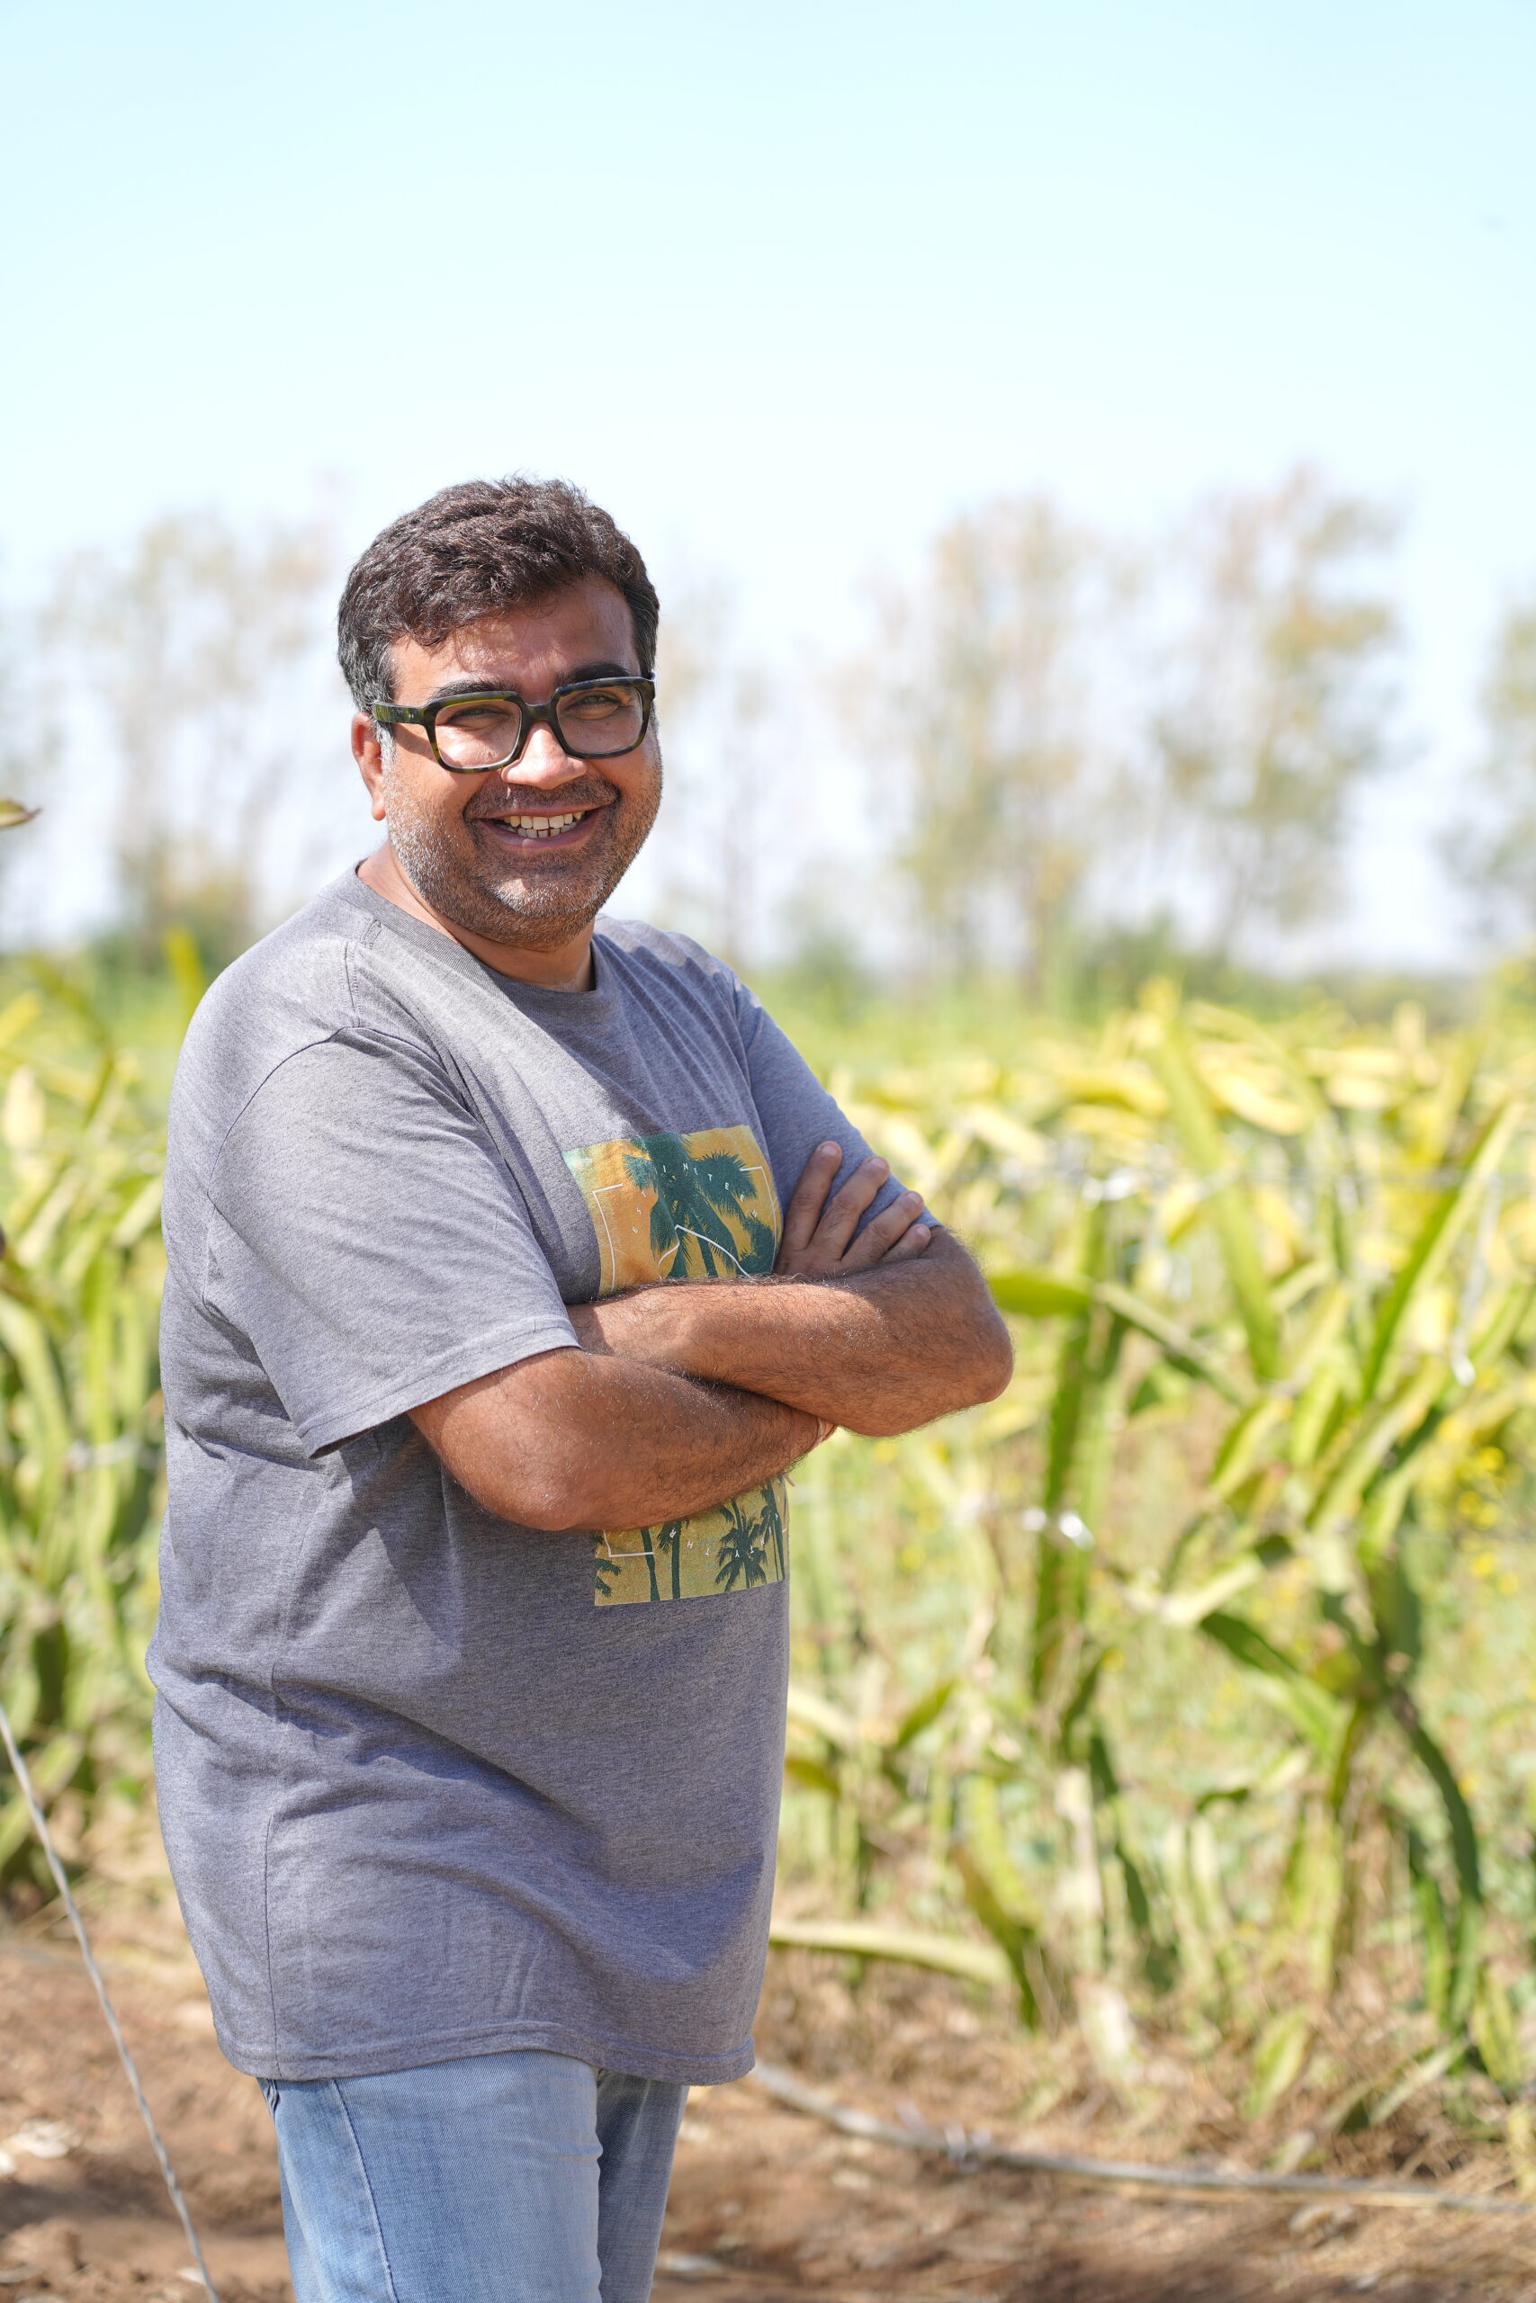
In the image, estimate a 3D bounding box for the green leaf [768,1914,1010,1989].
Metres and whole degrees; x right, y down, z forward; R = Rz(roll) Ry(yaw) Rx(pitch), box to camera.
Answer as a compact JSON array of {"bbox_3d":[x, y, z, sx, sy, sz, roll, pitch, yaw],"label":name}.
[{"bbox_3d":[0.156,1.064,8.150,0.330,0.070,0.070,10,0,0],"label":"green leaf"}]

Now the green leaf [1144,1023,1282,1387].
[{"bbox_3d":[0.582,0.062,8.000,0.075,0.500,0.070,-16,0,0],"label":"green leaf"}]

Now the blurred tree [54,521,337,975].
[{"bbox_3d":[-5.647,-3.771,60.000,2.800,5.200,2.600,0,2,0],"label":"blurred tree"}]

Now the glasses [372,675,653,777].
[{"bbox_3d":[-0.149,-0.230,3.373,0.145,0.050,0.140,-6,2,-22],"label":"glasses"}]

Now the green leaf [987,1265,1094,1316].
[{"bbox_3d":[0.354,0.186,8.100,0.150,0.060,0.060,5,0,0],"label":"green leaf"}]

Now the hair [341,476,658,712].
[{"bbox_3d":[-0.148,-0.302,3.390,0.165,0.145,0.200,-6,2,-22],"label":"hair"}]

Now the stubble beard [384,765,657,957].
[{"bbox_3d":[-0.136,-0.159,3.330,0.145,0.105,0.120,-6,2,-22],"label":"stubble beard"}]

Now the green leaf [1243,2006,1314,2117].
[{"bbox_3d":[0.647,1.155,7.800,0.060,0.150,0.050,25,0,0],"label":"green leaf"}]

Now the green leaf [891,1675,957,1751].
[{"bbox_3d":[0.210,0.757,8.300,0.050,0.130,0.050,37,0,0],"label":"green leaf"}]

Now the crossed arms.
[{"bbox_3d":[-0.030,0.099,3.270,0.250,0.215,0.420,1,2,37],"label":"crossed arms"}]

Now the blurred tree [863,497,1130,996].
[{"bbox_3d":[2.222,-3.771,60.000,2.700,5.400,2.600,0,2,0],"label":"blurred tree"}]

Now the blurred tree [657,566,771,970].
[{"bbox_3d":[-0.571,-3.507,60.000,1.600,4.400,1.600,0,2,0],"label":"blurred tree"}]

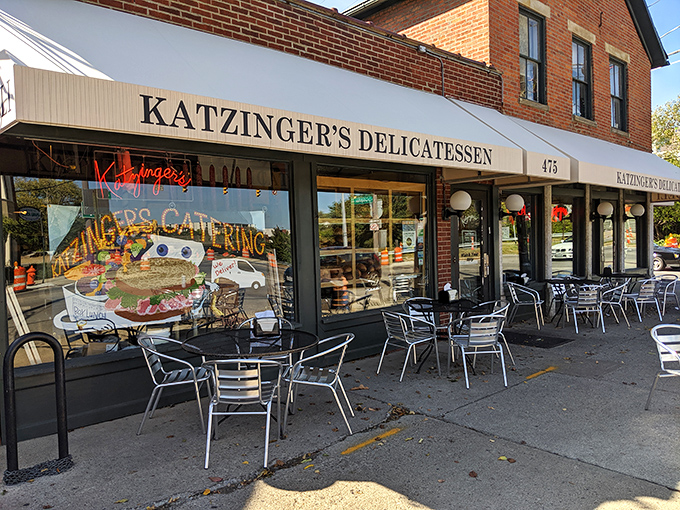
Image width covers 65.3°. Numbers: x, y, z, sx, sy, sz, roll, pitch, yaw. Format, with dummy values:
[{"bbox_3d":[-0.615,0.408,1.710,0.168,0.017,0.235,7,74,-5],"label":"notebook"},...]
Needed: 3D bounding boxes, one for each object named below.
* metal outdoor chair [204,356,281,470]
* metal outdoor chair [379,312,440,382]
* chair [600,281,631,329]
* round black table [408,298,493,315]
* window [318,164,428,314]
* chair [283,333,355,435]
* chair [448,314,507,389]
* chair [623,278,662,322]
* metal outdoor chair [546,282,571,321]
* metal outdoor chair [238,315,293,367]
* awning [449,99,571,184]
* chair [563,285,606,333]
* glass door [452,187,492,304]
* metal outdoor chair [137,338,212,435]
[{"bbox_3d":[-0.704,1.073,3.860,0.560,0.730,0.575,-2,2,-1],"label":"metal outdoor chair"},{"bbox_3d":[0.733,0.943,5.806,0.560,0.730,0.540,-3,2,-31],"label":"metal outdoor chair"},{"bbox_3d":[4.589,0.840,9.069,0.575,0.730,0.560,-2,2,3],"label":"chair"},{"bbox_3d":[1.206,0.927,6.010,0.950,0.720,0.950,-2,2,0],"label":"round black table"},{"bbox_3d":[0.500,-0.208,6.910,2.030,1.820,0.100,-3,2,-43],"label":"window"},{"bbox_3d":[-0.161,1.017,4.307,0.560,0.730,0.540,-2,2,4],"label":"chair"},{"bbox_3d":[1.494,0.986,5.708,0.560,0.730,0.575,-2,2,-4],"label":"chair"},{"bbox_3d":[5.481,0.810,9.644,0.560,0.730,0.575,-2,2,-5],"label":"chair"},{"bbox_3d":[3.890,0.742,9.118,0.540,0.730,0.560,-3,2,-24],"label":"metal outdoor chair"},{"bbox_3d":[-0.709,1.009,5.167,0.540,0.730,0.560,-2,2,-2],"label":"metal outdoor chair"},{"bbox_3d":[2.558,-1.759,8.015,1.290,1.300,1.270,-4,3,-42],"label":"awning"},{"bbox_3d":[3.976,0.863,8.612,0.560,0.730,0.575,-2,2,6],"label":"chair"},{"bbox_3d":[2.133,0.076,8.568,1.000,2.220,0.080,-4,3,-42],"label":"glass door"},{"bbox_3d":[-1.376,1.052,4.427,0.560,0.730,0.540,-2,2,-7],"label":"metal outdoor chair"}]

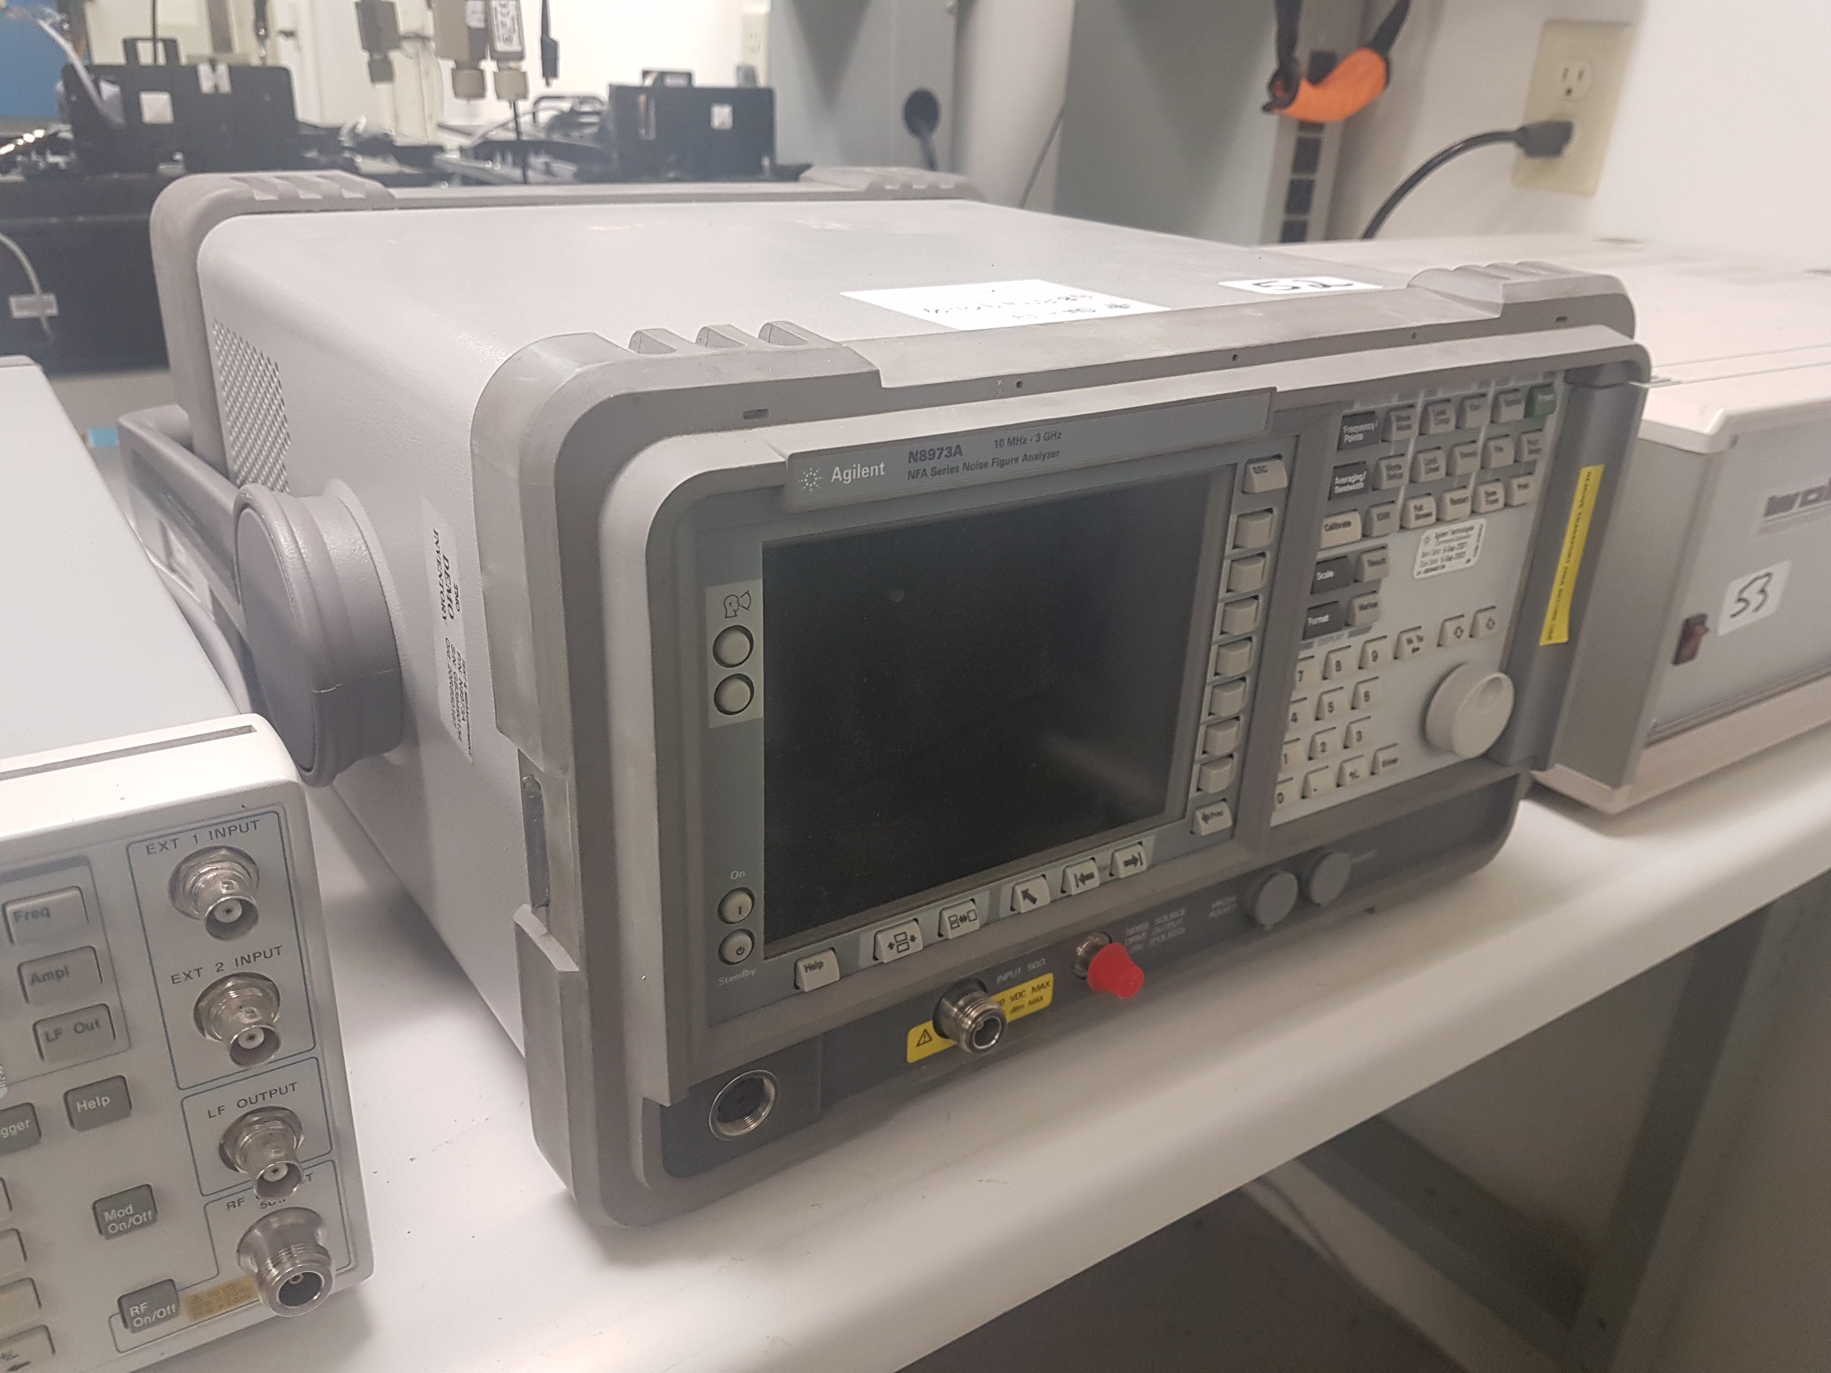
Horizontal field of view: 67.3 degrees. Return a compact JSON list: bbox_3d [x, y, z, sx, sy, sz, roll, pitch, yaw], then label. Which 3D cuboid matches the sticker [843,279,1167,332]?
[{"bbox_3d":[0.026,-0.111,0.399,0.076,0.001,0.060,-14,29,-31],"label":"sticker"}]

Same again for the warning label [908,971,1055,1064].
[{"bbox_3d":[0.020,0.099,0.411,0.054,0.013,0.001,-14,29,-31],"label":"warning label"}]

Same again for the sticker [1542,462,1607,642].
[{"bbox_3d":[0.226,-0.044,0.474,0.009,0.066,0.001,-3,25,-11],"label":"sticker"}]

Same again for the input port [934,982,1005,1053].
[{"bbox_3d":[0.017,0.097,0.399,0.018,0.018,0.015,-14,29,-31],"label":"input port"}]

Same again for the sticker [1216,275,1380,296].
[{"bbox_3d":[0.128,-0.133,0.455,0.050,0.001,0.025,-14,29,-31],"label":"sticker"}]

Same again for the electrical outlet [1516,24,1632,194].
[{"bbox_3d":[0.477,-0.421,1.004,0.010,0.114,0.070,-14,29,-31],"label":"electrical outlet"}]

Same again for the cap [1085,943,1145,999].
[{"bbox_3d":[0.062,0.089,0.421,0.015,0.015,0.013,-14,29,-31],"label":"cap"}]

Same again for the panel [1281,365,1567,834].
[{"bbox_3d":[0.165,-0.025,0.438,0.109,0.138,0.015,-14,29,-31],"label":"panel"}]

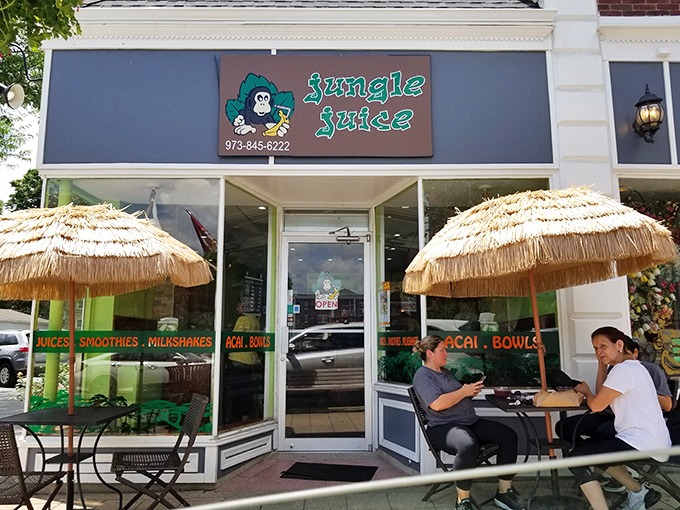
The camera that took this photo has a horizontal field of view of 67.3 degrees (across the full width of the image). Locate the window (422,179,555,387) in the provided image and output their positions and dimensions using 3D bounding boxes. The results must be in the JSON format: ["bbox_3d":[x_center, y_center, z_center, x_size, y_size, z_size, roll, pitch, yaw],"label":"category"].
[{"bbox_3d":[1.297,0.224,4.471,1.140,1.820,0.080,0,-8,0],"label":"window"}]

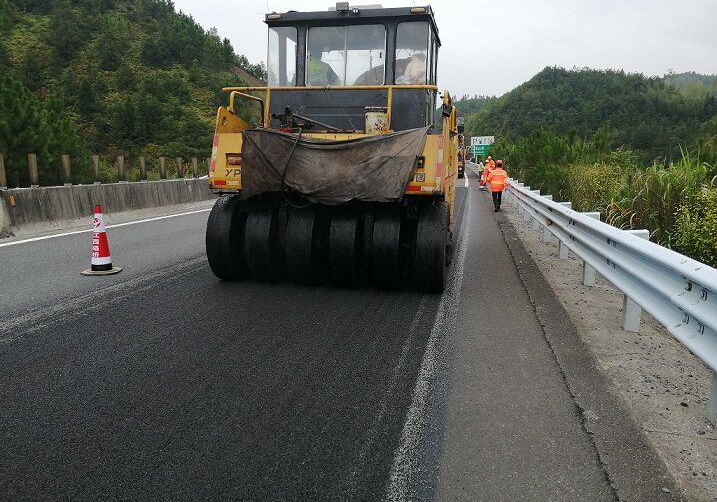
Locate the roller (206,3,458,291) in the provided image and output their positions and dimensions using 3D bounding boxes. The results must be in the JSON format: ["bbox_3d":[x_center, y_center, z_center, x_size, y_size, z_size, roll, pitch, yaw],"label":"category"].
[{"bbox_3d":[0.065,-1.514,8.358,2.820,3.360,4.900,2,9,12],"label":"roller"}]

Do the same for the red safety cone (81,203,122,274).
[{"bbox_3d":[-3.489,-0.168,7.547,0.530,0.890,0.530,2,9,12],"label":"red safety cone"}]

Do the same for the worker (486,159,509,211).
[{"bbox_3d":[4.526,-2.147,18.180,0.620,1.680,0.450,2,9,12],"label":"worker"}]

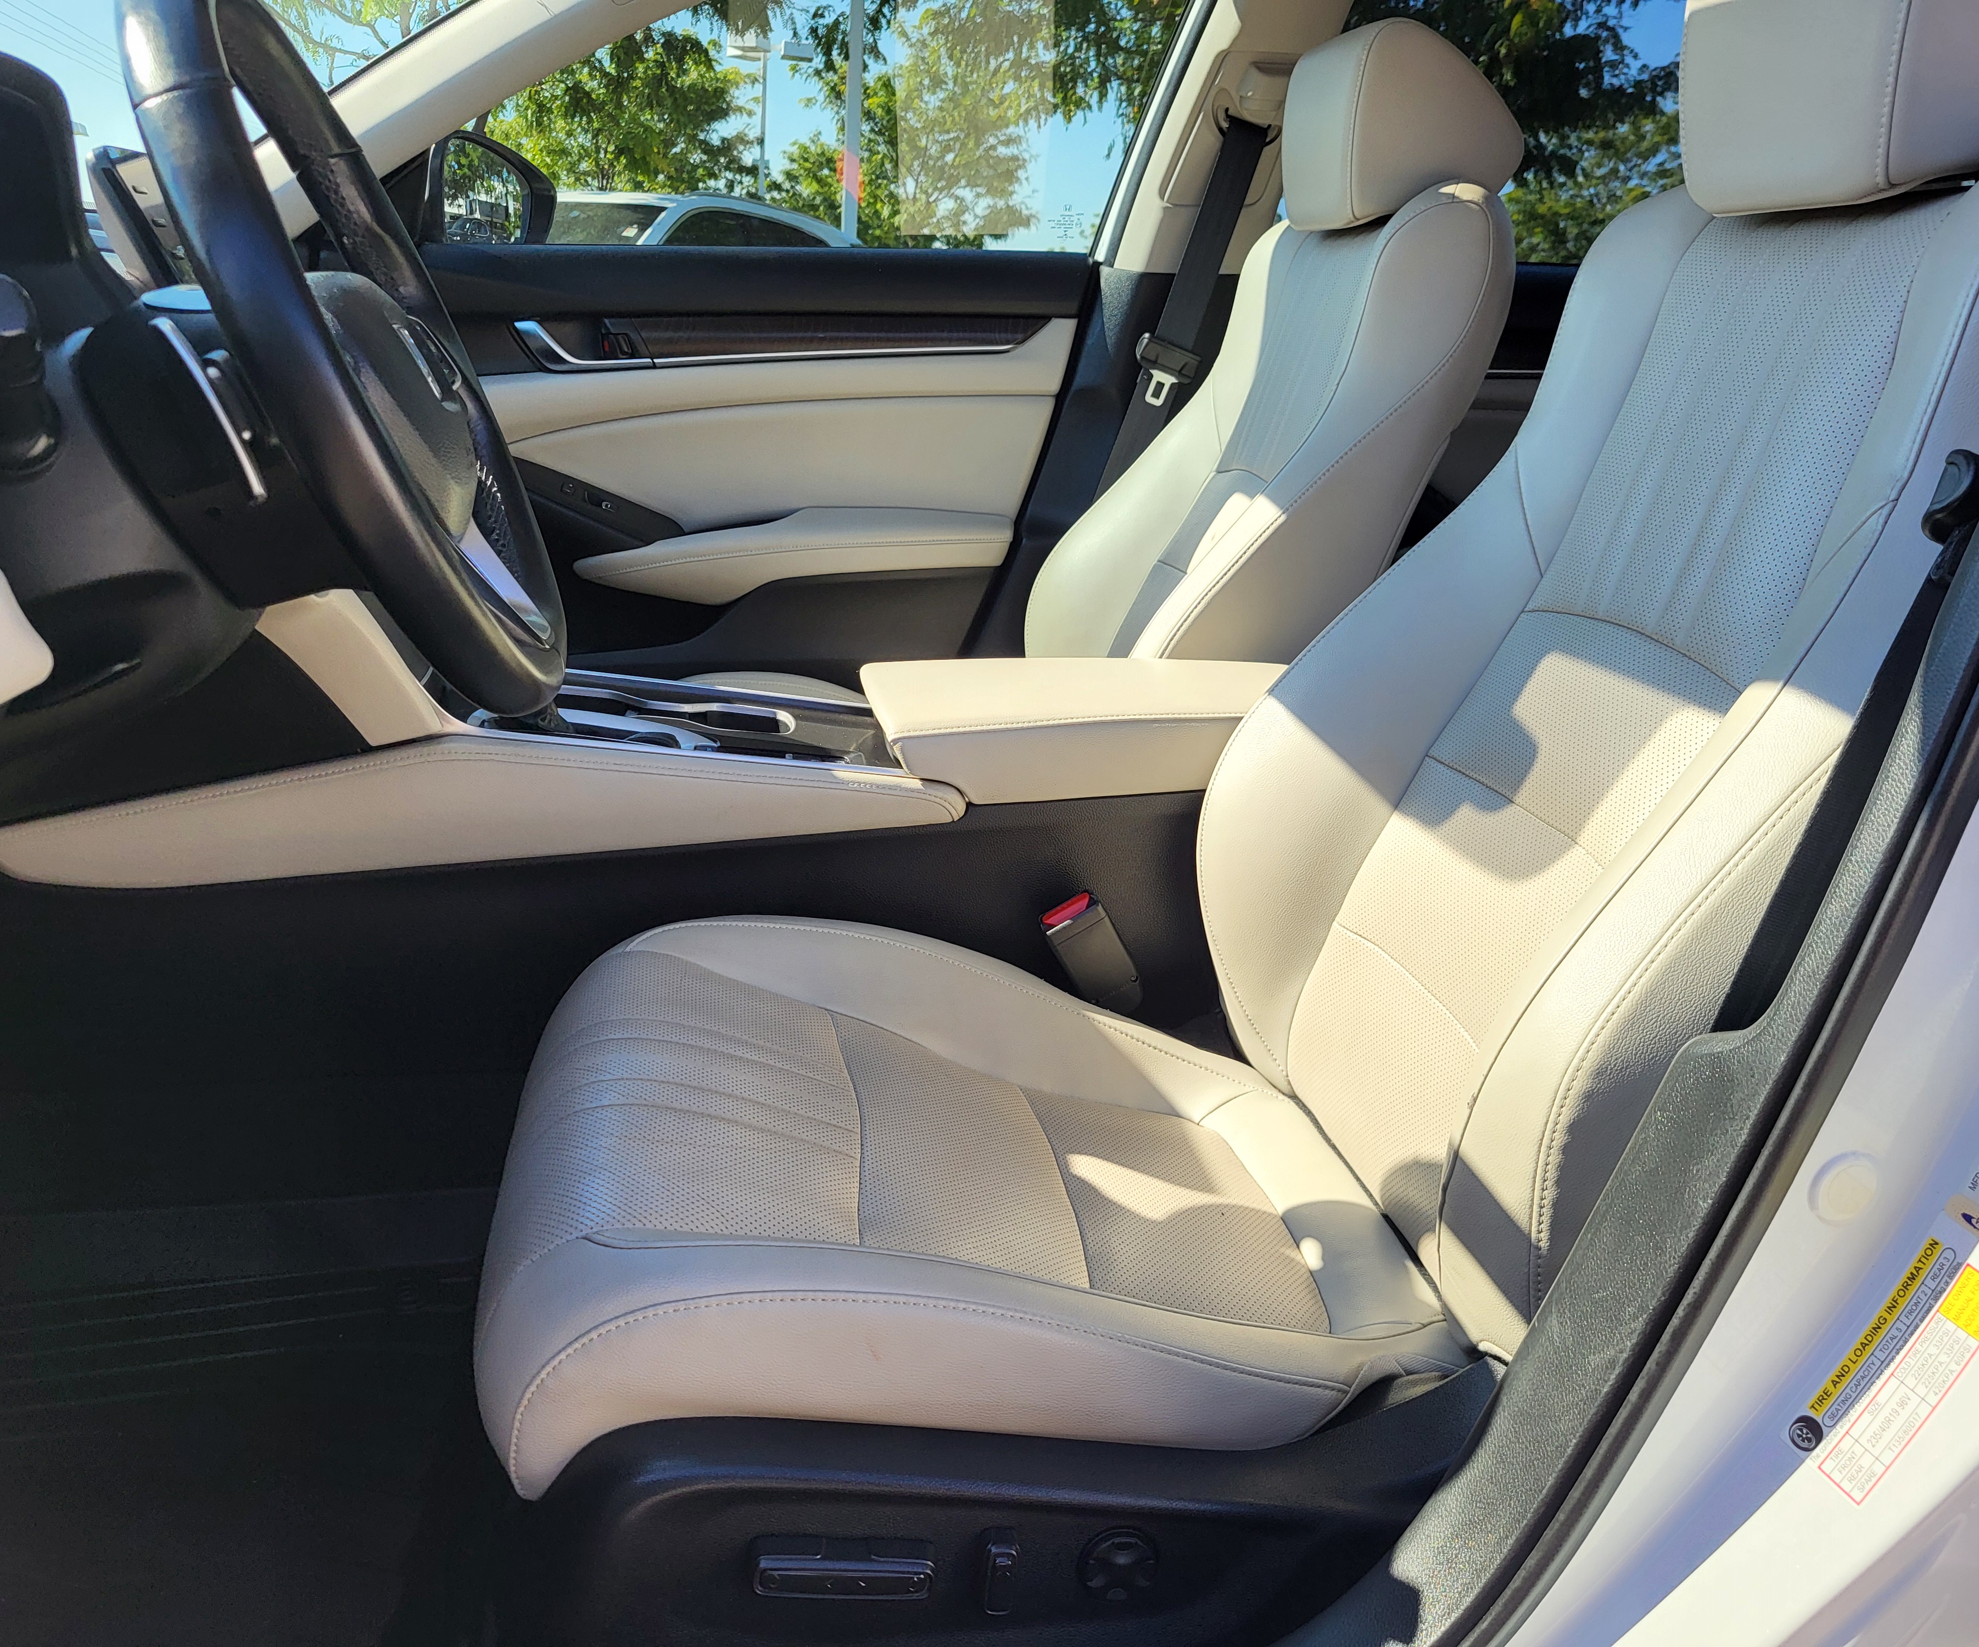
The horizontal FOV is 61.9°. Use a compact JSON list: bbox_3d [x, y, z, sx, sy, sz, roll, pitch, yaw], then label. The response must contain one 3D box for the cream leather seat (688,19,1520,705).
[{"bbox_3d":[0.046,-0.298,1.647,0.820,0.950,0.530,0,19,-9],"label":"cream leather seat"}]

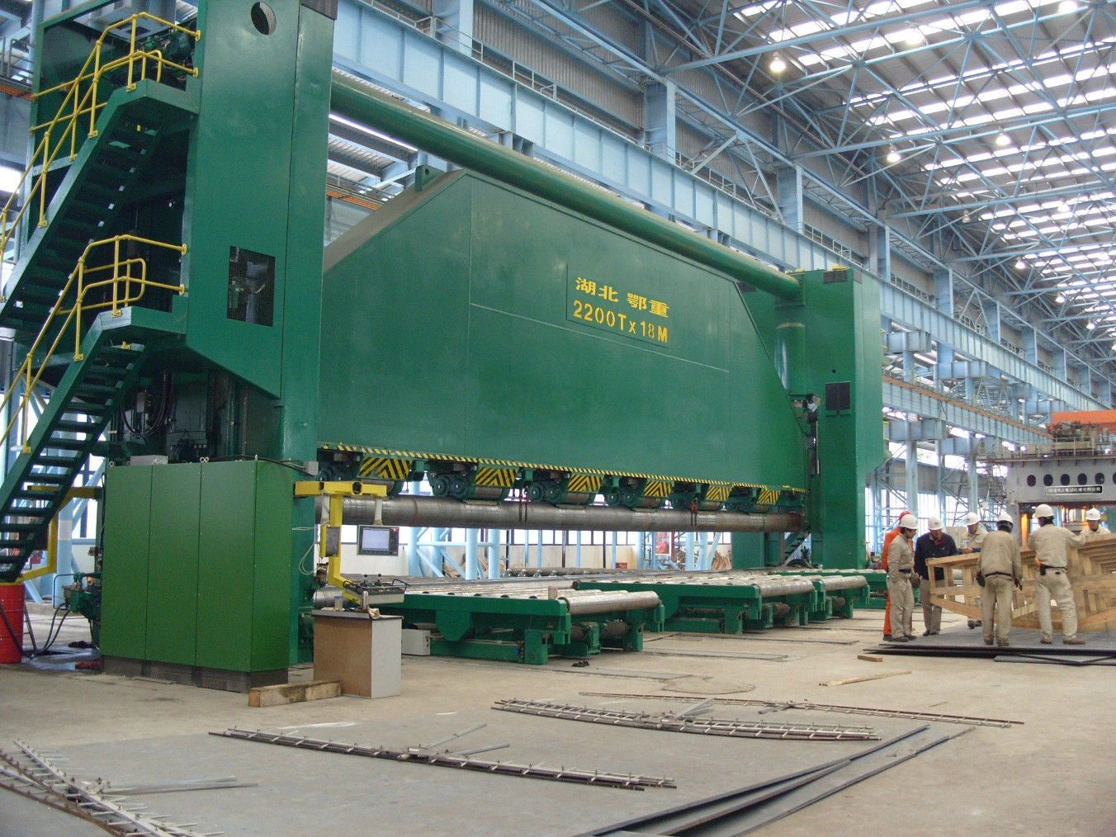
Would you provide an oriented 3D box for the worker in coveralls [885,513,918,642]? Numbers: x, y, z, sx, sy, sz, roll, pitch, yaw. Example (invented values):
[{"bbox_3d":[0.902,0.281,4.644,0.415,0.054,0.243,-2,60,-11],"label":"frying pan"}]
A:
[{"bbox_3d":[4.696,2.173,15.425,0.440,1.725,0.470,-1,-6,17],"label":"worker in coveralls"}]

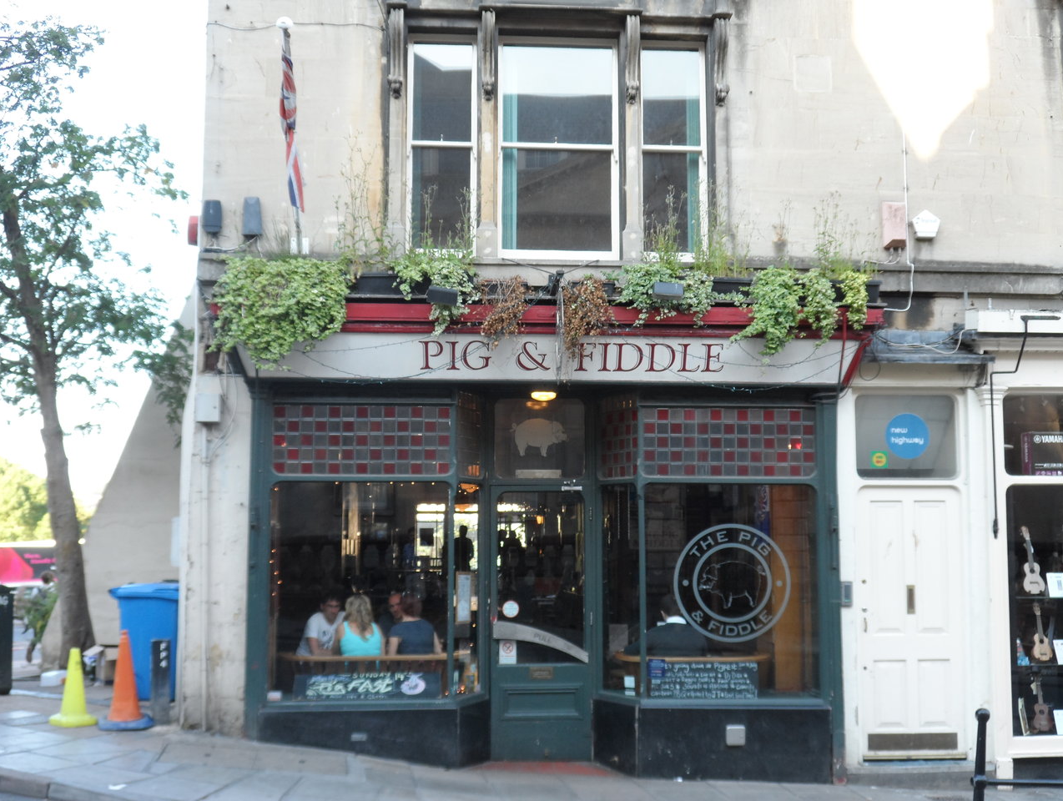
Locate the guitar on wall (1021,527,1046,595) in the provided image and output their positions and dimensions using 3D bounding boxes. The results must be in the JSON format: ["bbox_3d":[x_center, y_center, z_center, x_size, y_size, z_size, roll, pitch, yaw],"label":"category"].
[{"bbox_3d":[4.047,1.295,10.947,0.180,0.560,0.070,0,-23,-4],"label":"guitar on wall"}]

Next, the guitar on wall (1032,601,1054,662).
[{"bbox_3d":[4.117,1.872,10.937,0.170,0.480,0.070,0,-15,-4],"label":"guitar on wall"}]

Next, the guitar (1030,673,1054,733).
[{"bbox_3d":[4.093,2.422,10.872,0.170,0.470,0.070,0,-12,-4],"label":"guitar"}]

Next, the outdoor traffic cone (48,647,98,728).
[{"bbox_3d":[-3.409,2.139,10.102,0.355,0.530,0.355,2,-7,-18],"label":"outdoor traffic cone"}]

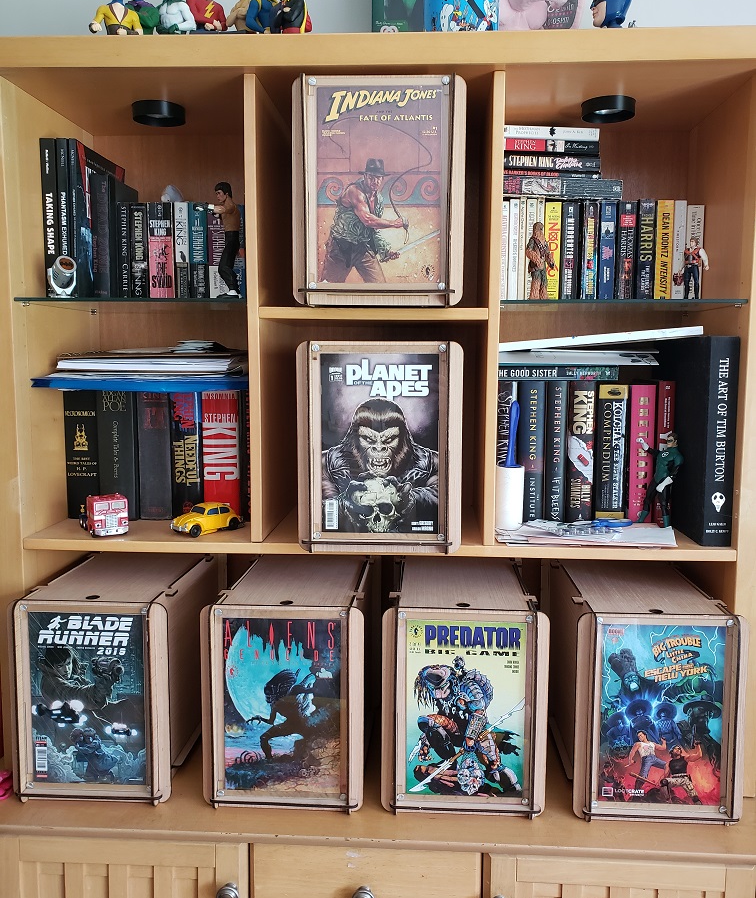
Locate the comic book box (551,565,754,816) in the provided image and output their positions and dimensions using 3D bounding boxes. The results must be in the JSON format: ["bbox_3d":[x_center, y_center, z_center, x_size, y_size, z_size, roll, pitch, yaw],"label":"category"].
[{"bbox_3d":[0.405,0.360,1.233,0.233,0.303,0.355,1,7,4],"label":"comic book box"}]

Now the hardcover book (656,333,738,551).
[{"bbox_3d":[0.516,-0.022,1.246,0.041,0.312,0.245,1,6,3],"label":"hardcover book"}]

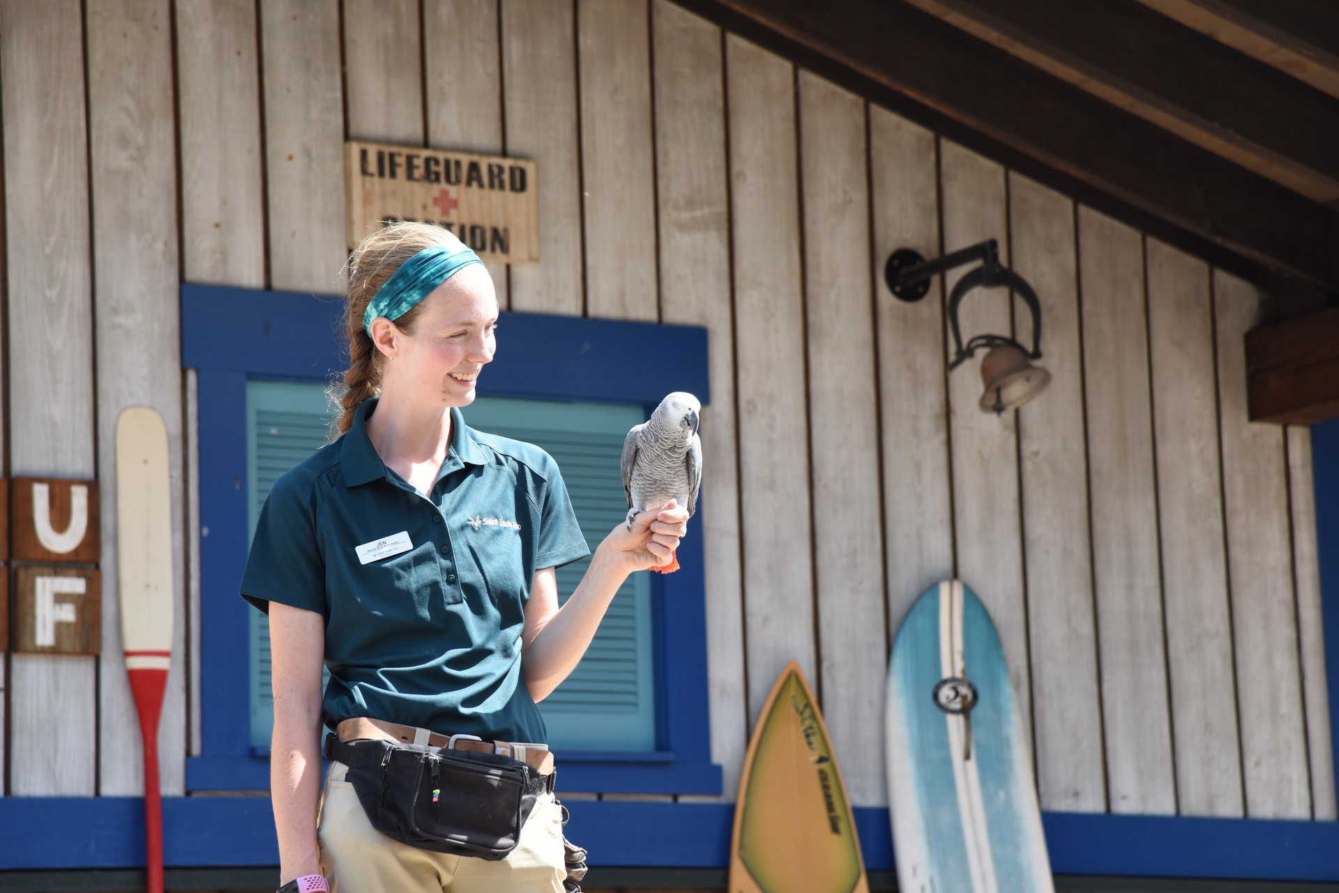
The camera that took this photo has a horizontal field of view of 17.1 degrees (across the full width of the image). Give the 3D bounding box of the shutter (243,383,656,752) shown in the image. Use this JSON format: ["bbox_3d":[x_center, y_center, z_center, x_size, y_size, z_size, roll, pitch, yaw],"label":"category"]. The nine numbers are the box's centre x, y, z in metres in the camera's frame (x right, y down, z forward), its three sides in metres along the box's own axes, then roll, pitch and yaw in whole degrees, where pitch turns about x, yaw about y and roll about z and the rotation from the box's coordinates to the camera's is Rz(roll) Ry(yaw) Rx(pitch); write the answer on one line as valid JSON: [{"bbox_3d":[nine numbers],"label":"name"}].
[{"bbox_3d":[-0.611,0.349,12.389,1.303,1.001,0.050,4,-11,-33],"label":"shutter"}]

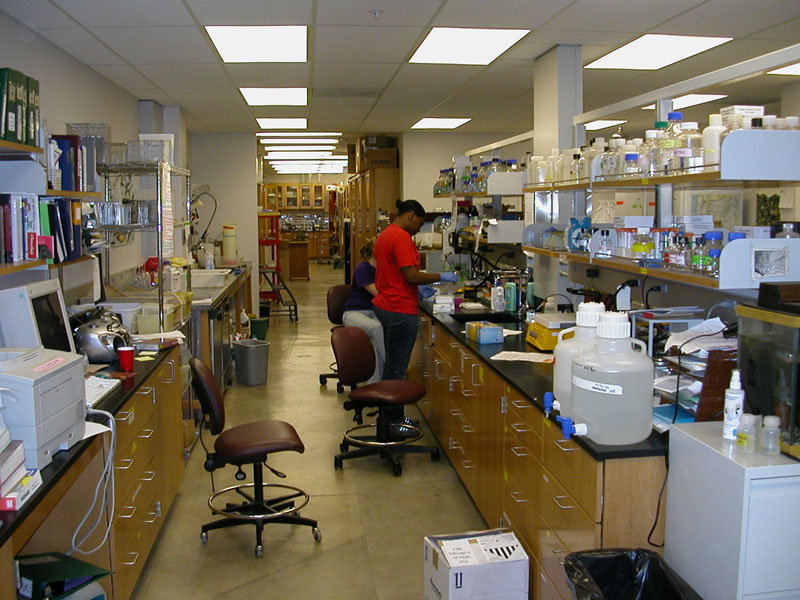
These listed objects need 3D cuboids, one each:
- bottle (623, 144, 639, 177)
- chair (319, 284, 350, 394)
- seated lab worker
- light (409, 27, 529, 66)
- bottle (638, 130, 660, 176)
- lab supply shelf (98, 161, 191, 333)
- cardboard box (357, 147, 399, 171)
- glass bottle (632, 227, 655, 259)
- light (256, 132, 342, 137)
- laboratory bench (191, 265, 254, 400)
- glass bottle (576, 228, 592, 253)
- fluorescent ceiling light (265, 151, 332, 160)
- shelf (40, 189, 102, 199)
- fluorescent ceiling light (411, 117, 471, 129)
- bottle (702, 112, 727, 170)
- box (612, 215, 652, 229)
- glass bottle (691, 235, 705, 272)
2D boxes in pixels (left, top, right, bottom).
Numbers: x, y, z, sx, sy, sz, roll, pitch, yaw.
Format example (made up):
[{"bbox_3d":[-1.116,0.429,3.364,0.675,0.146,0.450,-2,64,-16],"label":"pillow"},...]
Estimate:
[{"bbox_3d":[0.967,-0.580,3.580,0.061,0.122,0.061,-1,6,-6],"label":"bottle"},{"bbox_3d":[-0.389,0.330,7.744,0.620,0.917,0.600,5,8,39],"label":"chair"},{"bbox_3d":[-0.245,0.096,7.623,0.640,1.288,0.460,3,7,31],"label":"seated lab worker"},{"bbox_3d":[0.383,-1.532,5.133,0.580,0.070,1.180,-1,6,-6],"label":"light"},{"bbox_3d":[0.984,-0.575,3.360,0.084,0.181,0.084,-1,6,-6],"label":"bottle"},{"bbox_3d":[-1.815,0.118,5.852,0.650,2.070,1.320,-1,6,-6],"label":"lab supply shelf"},{"bbox_3d":[-0.264,-1.906,11.557,0.420,0.270,0.500,-1,6,-6],"label":"cardboard box"},{"bbox_3d":[1.045,-0.242,3.663,0.099,0.131,0.099,-1,6,-6],"label":"glass bottle"},{"bbox_3d":[-1.335,-2.185,11.301,1.200,0.060,0.400,-1,6,-6],"label":"light"},{"bbox_3d":[-2.064,0.317,8.914,0.730,1.020,4.300,-1,6,-6],"label":"laboratory bench"},{"bbox_3d":[0.914,-0.294,4.209,0.077,0.116,0.077,-1,6,-6],"label":"glass bottle"},{"bbox_3d":[-1.820,-2.685,15.699,1.200,0.080,0.450,-1,6,-6],"label":"fluorescent ceiling light"},{"bbox_3d":[-1.731,-0.513,4.192,0.300,0.030,1.040,-1,6,-6],"label":"shelf"},{"bbox_3d":[0.466,-2.081,10.019,0.575,0.060,1.180,-1,6,-6],"label":"fluorescent ceiling light"},{"bbox_3d":[0.988,-0.485,2.668,0.084,0.184,0.084,-1,6,-6],"label":"bottle"},{"bbox_3d":[1.091,-0.363,3.980,0.140,0.070,0.130,-1,6,-6],"label":"box"},{"bbox_3d":[1.020,-0.153,2.899,0.062,0.121,0.062,-1,6,-6],"label":"glass bottle"}]

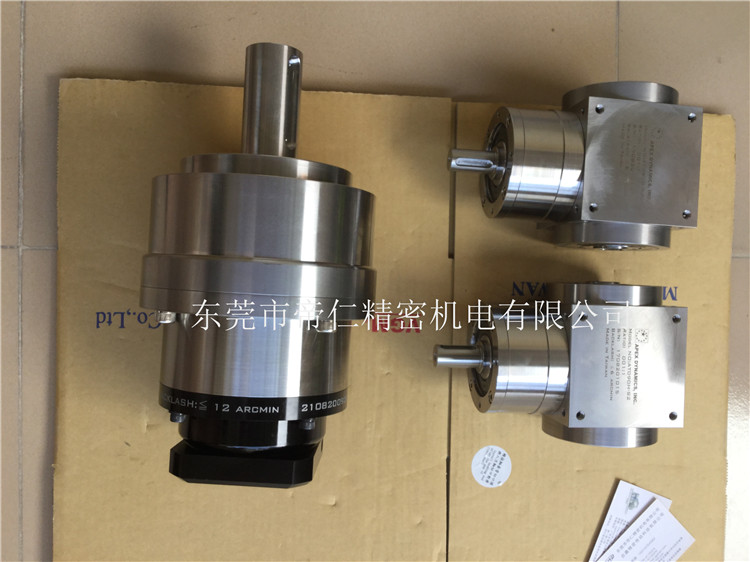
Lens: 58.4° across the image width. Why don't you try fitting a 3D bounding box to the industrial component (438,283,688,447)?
[{"bbox_3d":[0.140,0.062,0.542,0.182,0.091,0.123,2,90,-7],"label":"industrial component"}]

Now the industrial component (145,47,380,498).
[{"bbox_3d":[-0.080,-0.016,0.483,0.164,0.164,0.297,3,90,-7],"label":"industrial component"}]

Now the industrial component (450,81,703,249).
[{"bbox_3d":[0.149,-0.090,0.536,0.181,0.089,0.124,3,90,-7],"label":"industrial component"}]

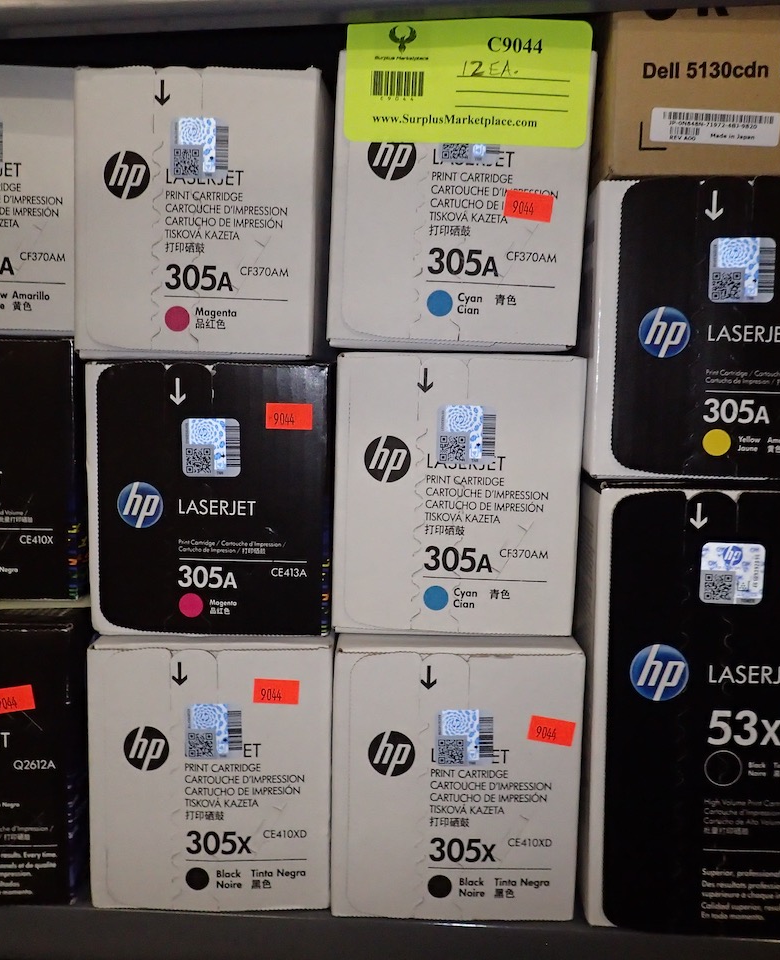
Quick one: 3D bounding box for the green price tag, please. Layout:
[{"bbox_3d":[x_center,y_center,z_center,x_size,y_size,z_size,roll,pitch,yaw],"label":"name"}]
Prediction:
[{"bbox_3d":[0.032,-0.165,0.384,0.102,0.051,0.001,2,5,4],"label":"green price tag"}]

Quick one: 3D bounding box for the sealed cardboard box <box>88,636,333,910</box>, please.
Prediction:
[{"bbox_3d":[-0.079,0.117,0.596,0.105,0.119,0.375,1,5,0],"label":"sealed cardboard box"}]

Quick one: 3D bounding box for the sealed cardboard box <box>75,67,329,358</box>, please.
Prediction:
[{"bbox_3d":[-0.071,-0.130,0.584,0.105,0.119,0.375,2,5,4],"label":"sealed cardboard box"}]

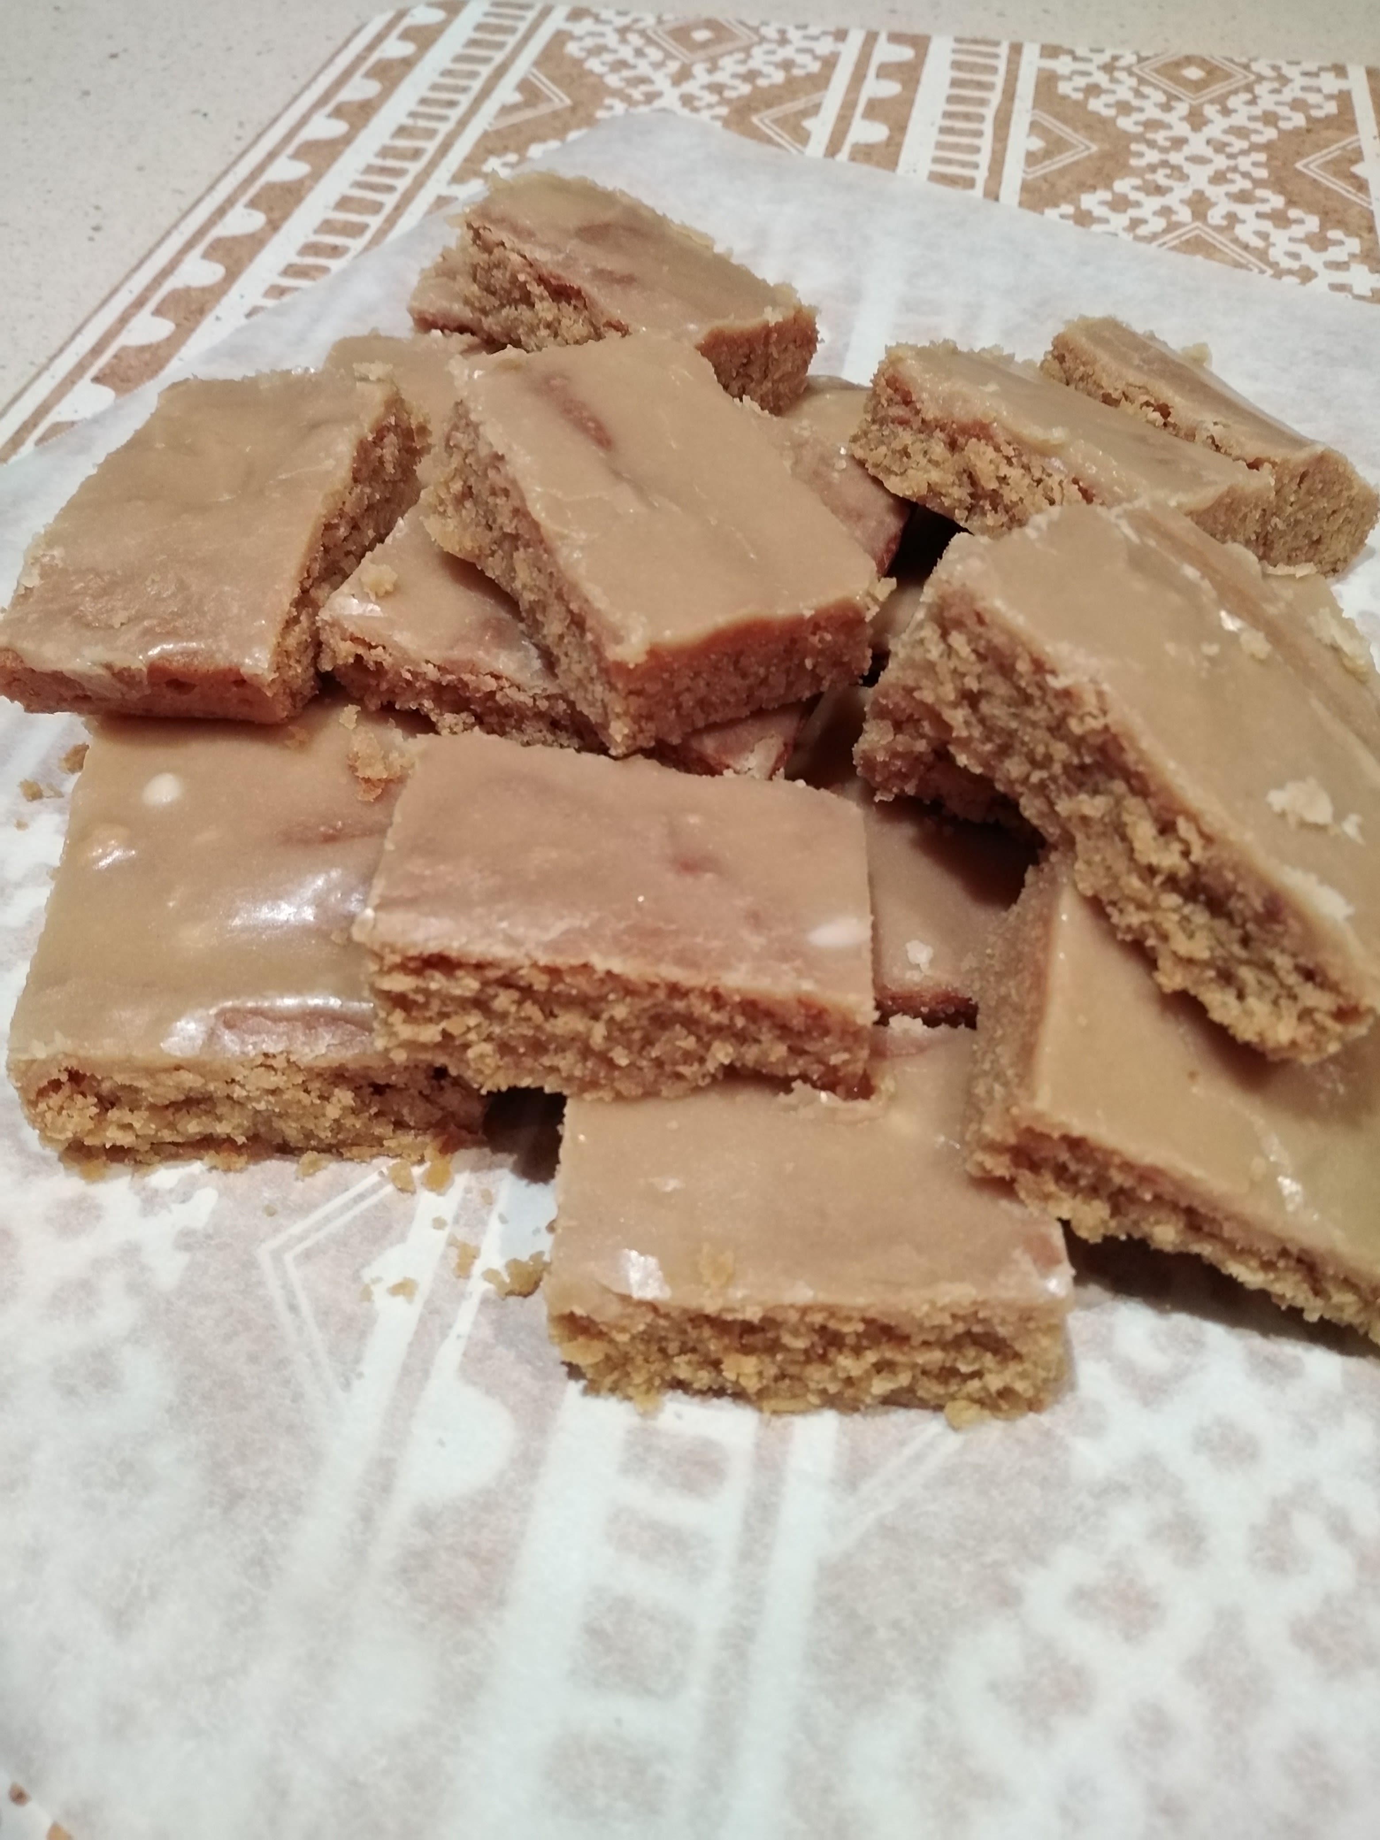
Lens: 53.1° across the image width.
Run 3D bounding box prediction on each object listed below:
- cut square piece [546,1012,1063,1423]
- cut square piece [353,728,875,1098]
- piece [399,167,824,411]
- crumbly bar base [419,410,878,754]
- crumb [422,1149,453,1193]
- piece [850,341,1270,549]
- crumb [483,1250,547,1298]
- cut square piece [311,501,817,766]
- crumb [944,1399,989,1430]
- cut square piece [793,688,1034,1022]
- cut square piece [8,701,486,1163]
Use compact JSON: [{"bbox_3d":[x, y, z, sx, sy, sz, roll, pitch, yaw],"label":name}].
[{"bbox_3d":[0.013,0.035,0.165,0.054,0.026,0.035,-1,51,2],"label":"cut square piece"},{"bbox_3d":[-0.008,0.001,0.162,0.054,0.022,0.031,7,46,-4],"label":"cut square piece"},{"bbox_3d":[-0.011,-0.116,0.265,0.032,0.021,0.057,-35,63,-22],"label":"piece"},{"bbox_3d":[-0.005,-0.057,0.208,0.041,0.016,0.060,-19,61,-19],"label":"crumbly bar base"},{"bbox_3d":[-0.033,0.033,0.182,0.004,0.003,0.005,-2,52,0],"label":"crumb"},{"bbox_3d":[0.061,-0.076,0.233,0.030,0.016,0.063,-22,48,-26],"label":"piece"},{"bbox_3d":[-0.022,0.043,0.172,0.008,0.006,0.005,-2,52,0],"label":"crumb"},{"bbox_3d":[-0.011,-0.046,0.226,0.078,0.018,0.053,23,57,17],"label":"cut square piece"},{"bbox_3d":[0.032,0.057,0.161,0.005,0.004,0.003,-2,52,0],"label":"crumb"},{"bbox_3d":[0.043,-0.005,0.197,0.054,0.023,0.054,1,52,2],"label":"cut square piece"},{"bbox_3d":[-0.057,-0.002,0.196,0.055,0.024,0.066,0,53,-7],"label":"cut square piece"}]

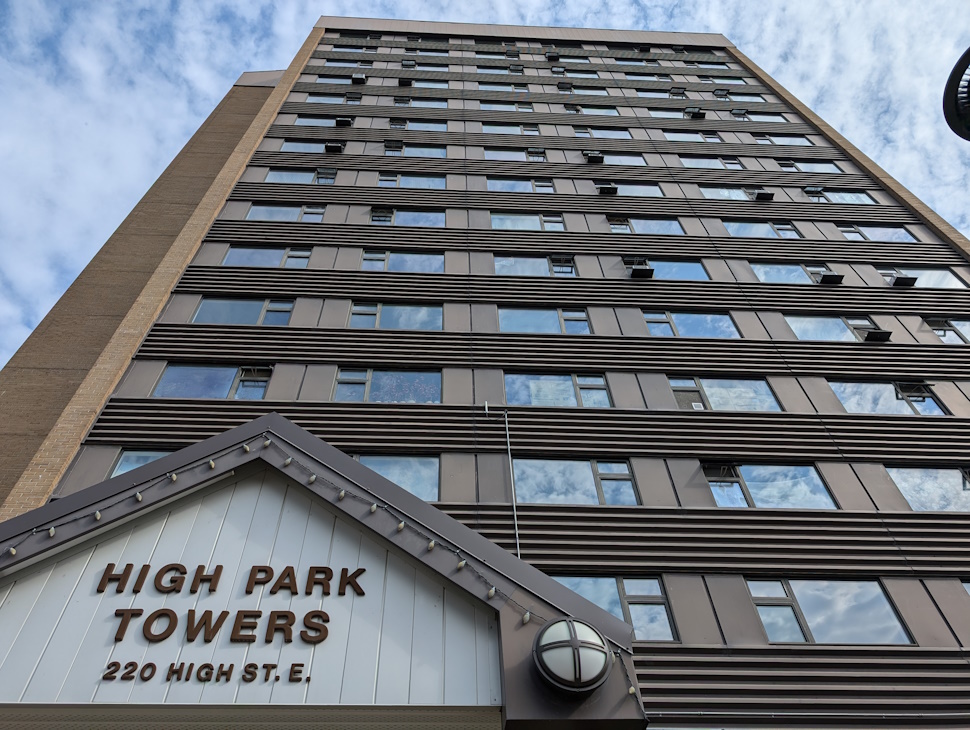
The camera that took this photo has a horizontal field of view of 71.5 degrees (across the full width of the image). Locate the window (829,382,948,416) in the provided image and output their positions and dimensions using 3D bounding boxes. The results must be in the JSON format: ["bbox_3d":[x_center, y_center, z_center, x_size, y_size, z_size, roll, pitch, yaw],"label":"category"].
[{"bbox_3d":[9.074,0.729,15.205,2.323,1.162,0.120,1,-51,-4],"label":"window"}]

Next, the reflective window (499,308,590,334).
[{"bbox_3d":[1.463,-1.067,16.519,2.290,1.150,0.120,1,-51,-4],"label":"reflective window"}]

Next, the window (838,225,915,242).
[{"bbox_3d":[12.596,-4.263,21.709,2.300,1.130,0.120,1,-51,-4],"label":"window"}]

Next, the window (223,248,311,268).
[{"bbox_3d":[-5.993,-2.990,18.703,2.280,1.130,0.100,1,-51,-4],"label":"window"}]

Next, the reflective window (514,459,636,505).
[{"bbox_3d":[1.732,2.275,12.882,2.330,1.130,0.100,1,-51,-4],"label":"reflective window"}]

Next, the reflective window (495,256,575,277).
[{"bbox_3d":[1.371,-2.707,18.547,2.270,1.150,0.120,1,-51,-4],"label":"reflective window"}]

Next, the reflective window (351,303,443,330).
[{"bbox_3d":[-2.191,-1.207,16.840,2.290,1.130,0.100,1,-51,-4],"label":"reflective window"}]

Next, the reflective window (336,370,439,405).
[{"bbox_3d":[-2.069,0.451,14.594,2.300,1.130,0.120,1,-51,-4],"label":"reflective window"}]

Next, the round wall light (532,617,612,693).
[{"bbox_3d":[0.376,1.243,2.894,0.336,0.336,0.180,1,-51,-4],"label":"round wall light"}]

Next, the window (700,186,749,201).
[{"bbox_3d":[8.333,-5.994,23.478,1.600,1.130,0.120,1,-51,-4],"label":"window"}]

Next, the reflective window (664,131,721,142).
[{"bbox_3d":[8.605,-9.453,28.026,2.380,1.130,0.100,1,-51,-4],"label":"reflective window"}]

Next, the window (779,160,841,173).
[{"bbox_3d":[12.232,-7.484,25.469,2.290,1.150,0.120,1,-51,-4],"label":"window"}]

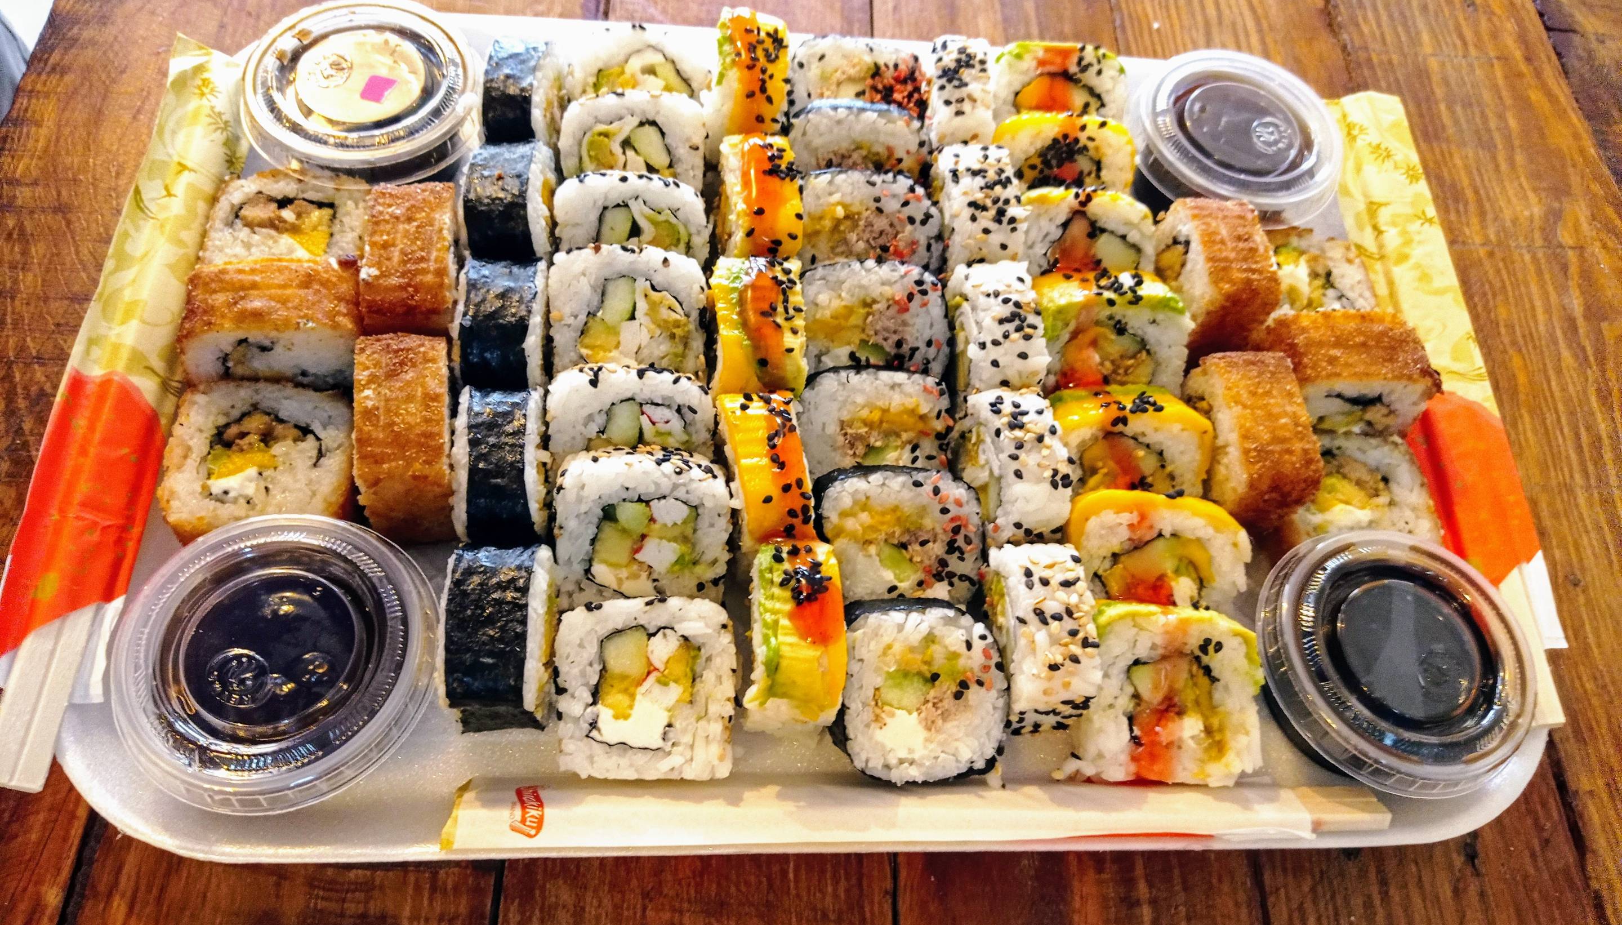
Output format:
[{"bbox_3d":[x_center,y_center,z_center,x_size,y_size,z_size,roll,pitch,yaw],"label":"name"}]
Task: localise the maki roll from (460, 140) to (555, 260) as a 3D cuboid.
[{"bbox_3d":[-0.082,-0.066,0.356,0.019,0.038,0.037,-1,59,-4],"label":"maki roll"}]

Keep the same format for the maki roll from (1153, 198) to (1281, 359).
[{"bbox_3d":[0.121,-0.055,0.391,0.021,0.038,0.039,3,58,-6],"label":"maki roll"}]

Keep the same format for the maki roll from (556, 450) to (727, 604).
[{"bbox_3d":[-0.041,0.019,0.319,0.041,0.024,0.041,1,102,-7],"label":"maki roll"}]

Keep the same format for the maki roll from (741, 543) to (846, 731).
[{"bbox_3d":[-0.004,0.042,0.315,0.023,0.039,0.042,-1,59,-2],"label":"maki roll"}]

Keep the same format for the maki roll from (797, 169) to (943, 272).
[{"bbox_3d":[0.017,-0.061,0.362,0.037,0.021,0.038,8,102,-1],"label":"maki roll"}]

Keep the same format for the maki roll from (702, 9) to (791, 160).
[{"bbox_3d":[-0.020,-0.120,0.413,0.023,0.037,0.040,1,59,-7],"label":"maki roll"}]

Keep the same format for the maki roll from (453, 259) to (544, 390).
[{"bbox_3d":[-0.080,-0.032,0.335,0.019,0.038,0.037,1,58,-6],"label":"maki roll"}]

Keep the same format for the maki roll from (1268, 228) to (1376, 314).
[{"bbox_3d":[0.146,-0.055,0.394,0.037,0.021,0.036,2,100,-7],"label":"maki roll"}]

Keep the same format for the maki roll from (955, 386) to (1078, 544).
[{"bbox_3d":[0.053,0.003,0.346,0.022,0.039,0.039,-4,59,-13],"label":"maki roll"}]

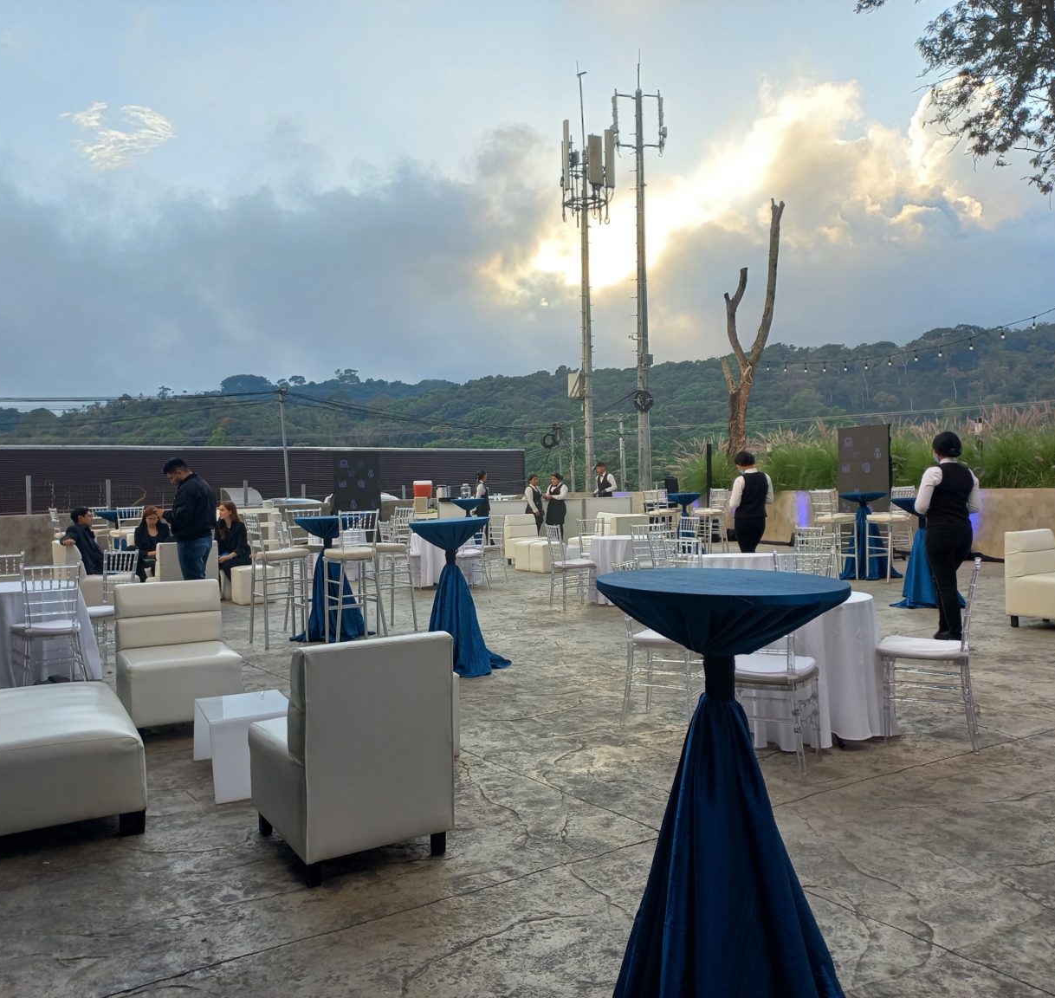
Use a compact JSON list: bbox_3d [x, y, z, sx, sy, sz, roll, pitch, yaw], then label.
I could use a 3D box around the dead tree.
[{"bbox_3d":[5.634,-3.933,24.000,1.600,7.100,1.000,-1,1,0],"label":"dead tree"}]

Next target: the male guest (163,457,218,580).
[{"bbox_3d":[-3.560,0.411,10.106,0.500,1.700,0.500,-1,1,13],"label":"male guest"}]

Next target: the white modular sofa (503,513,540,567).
[{"bbox_3d":[0.076,0.695,15.930,0.600,0.800,0.750,-2,1,-34],"label":"white modular sofa"}]

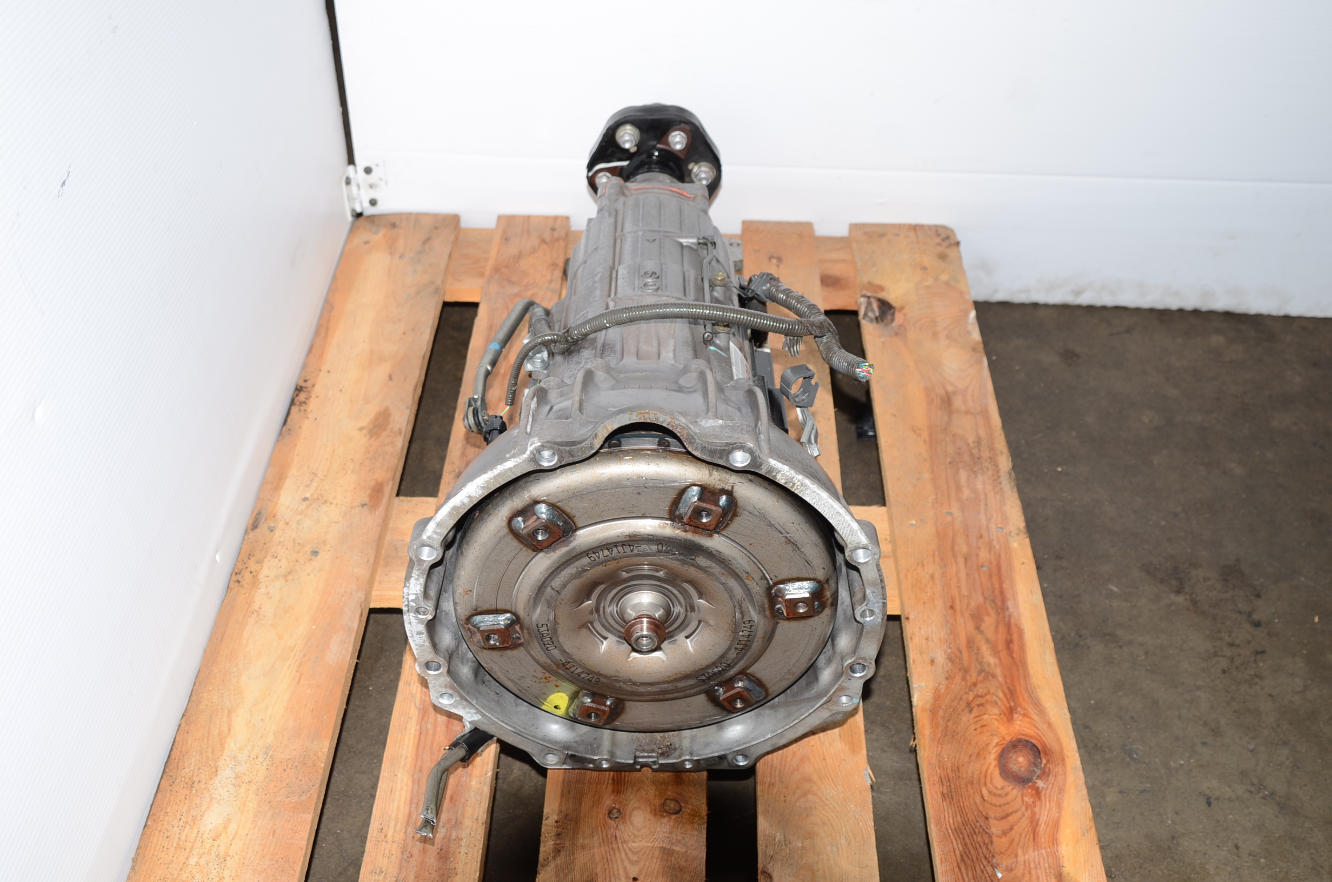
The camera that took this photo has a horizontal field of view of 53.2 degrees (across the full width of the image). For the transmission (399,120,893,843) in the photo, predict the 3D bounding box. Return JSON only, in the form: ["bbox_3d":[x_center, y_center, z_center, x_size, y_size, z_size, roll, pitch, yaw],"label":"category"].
[{"bbox_3d":[-0.015,-0.102,1.304,0.375,0.405,0.789,1,40,0],"label":"transmission"}]

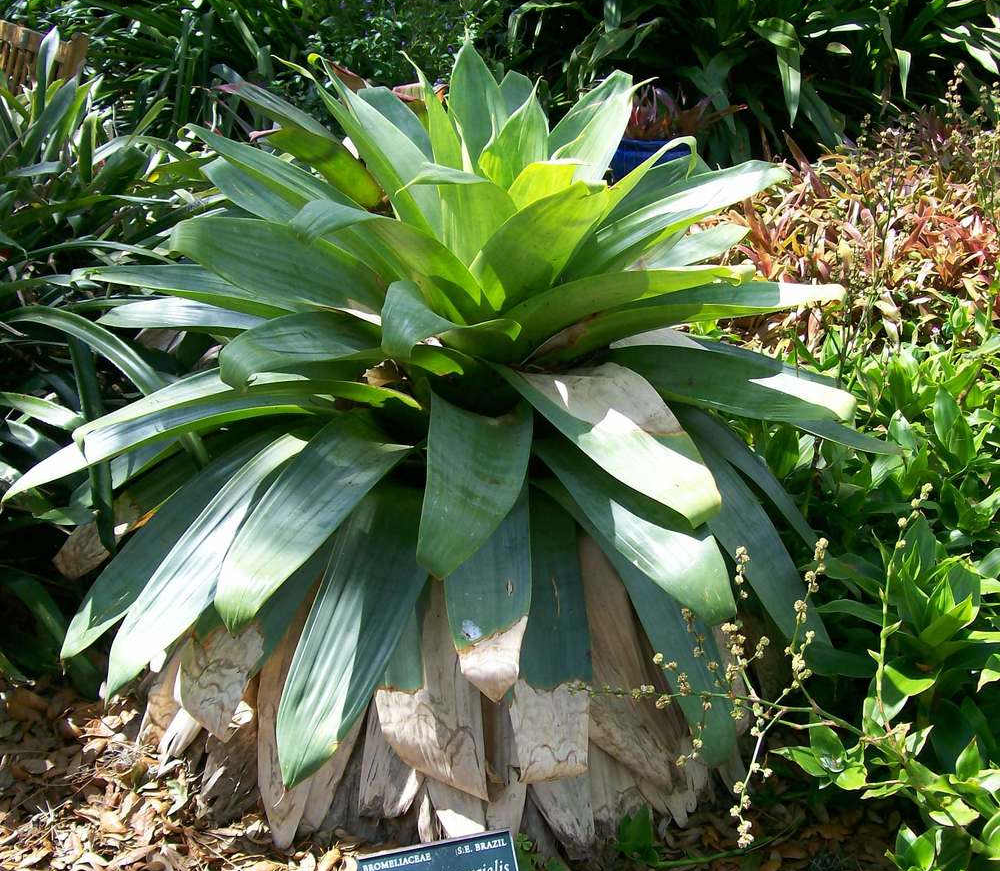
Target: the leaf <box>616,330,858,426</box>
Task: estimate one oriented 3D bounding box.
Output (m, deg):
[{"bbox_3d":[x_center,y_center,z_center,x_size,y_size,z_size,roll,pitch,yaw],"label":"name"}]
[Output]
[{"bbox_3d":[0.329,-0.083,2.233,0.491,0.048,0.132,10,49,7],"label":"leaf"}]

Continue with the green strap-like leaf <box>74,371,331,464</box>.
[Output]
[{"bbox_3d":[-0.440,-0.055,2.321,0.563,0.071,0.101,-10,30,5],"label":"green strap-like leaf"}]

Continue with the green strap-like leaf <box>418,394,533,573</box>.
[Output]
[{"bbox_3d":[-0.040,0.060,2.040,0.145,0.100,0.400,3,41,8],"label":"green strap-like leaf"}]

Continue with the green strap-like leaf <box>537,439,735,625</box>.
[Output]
[{"bbox_3d":[0.202,0.121,2.053,0.136,0.079,0.363,-21,54,-43],"label":"green strap-like leaf"}]

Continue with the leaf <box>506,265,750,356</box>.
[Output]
[{"bbox_3d":[0.203,-0.217,2.204,0.402,0.065,0.113,-15,-14,15],"label":"leaf"}]

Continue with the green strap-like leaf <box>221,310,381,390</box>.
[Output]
[{"bbox_3d":[-0.274,-0.133,2.006,0.273,0.088,0.133,-17,46,-42],"label":"green strap-like leaf"}]

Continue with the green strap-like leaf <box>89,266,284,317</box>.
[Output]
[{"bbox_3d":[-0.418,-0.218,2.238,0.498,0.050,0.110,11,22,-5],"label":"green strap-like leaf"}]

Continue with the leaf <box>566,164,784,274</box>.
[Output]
[{"bbox_3d":[0.286,-0.354,2.247,0.389,0.051,0.115,-25,66,-9],"label":"leaf"}]

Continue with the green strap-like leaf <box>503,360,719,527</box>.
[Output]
[{"bbox_3d":[0.155,-0.007,2.033,0.148,0.073,0.378,-23,45,-37],"label":"green strap-like leaf"}]

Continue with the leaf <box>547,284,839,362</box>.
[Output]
[{"bbox_3d":[0.296,-0.188,2.138,0.463,0.089,0.115,-12,56,4],"label":"leaf"}]

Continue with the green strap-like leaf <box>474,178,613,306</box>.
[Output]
[{"bbox_3d":[0.053,-0.280,2.048,0.139,0.225,0.056,28,36,-16],"label":"green strap-like leaf"}]

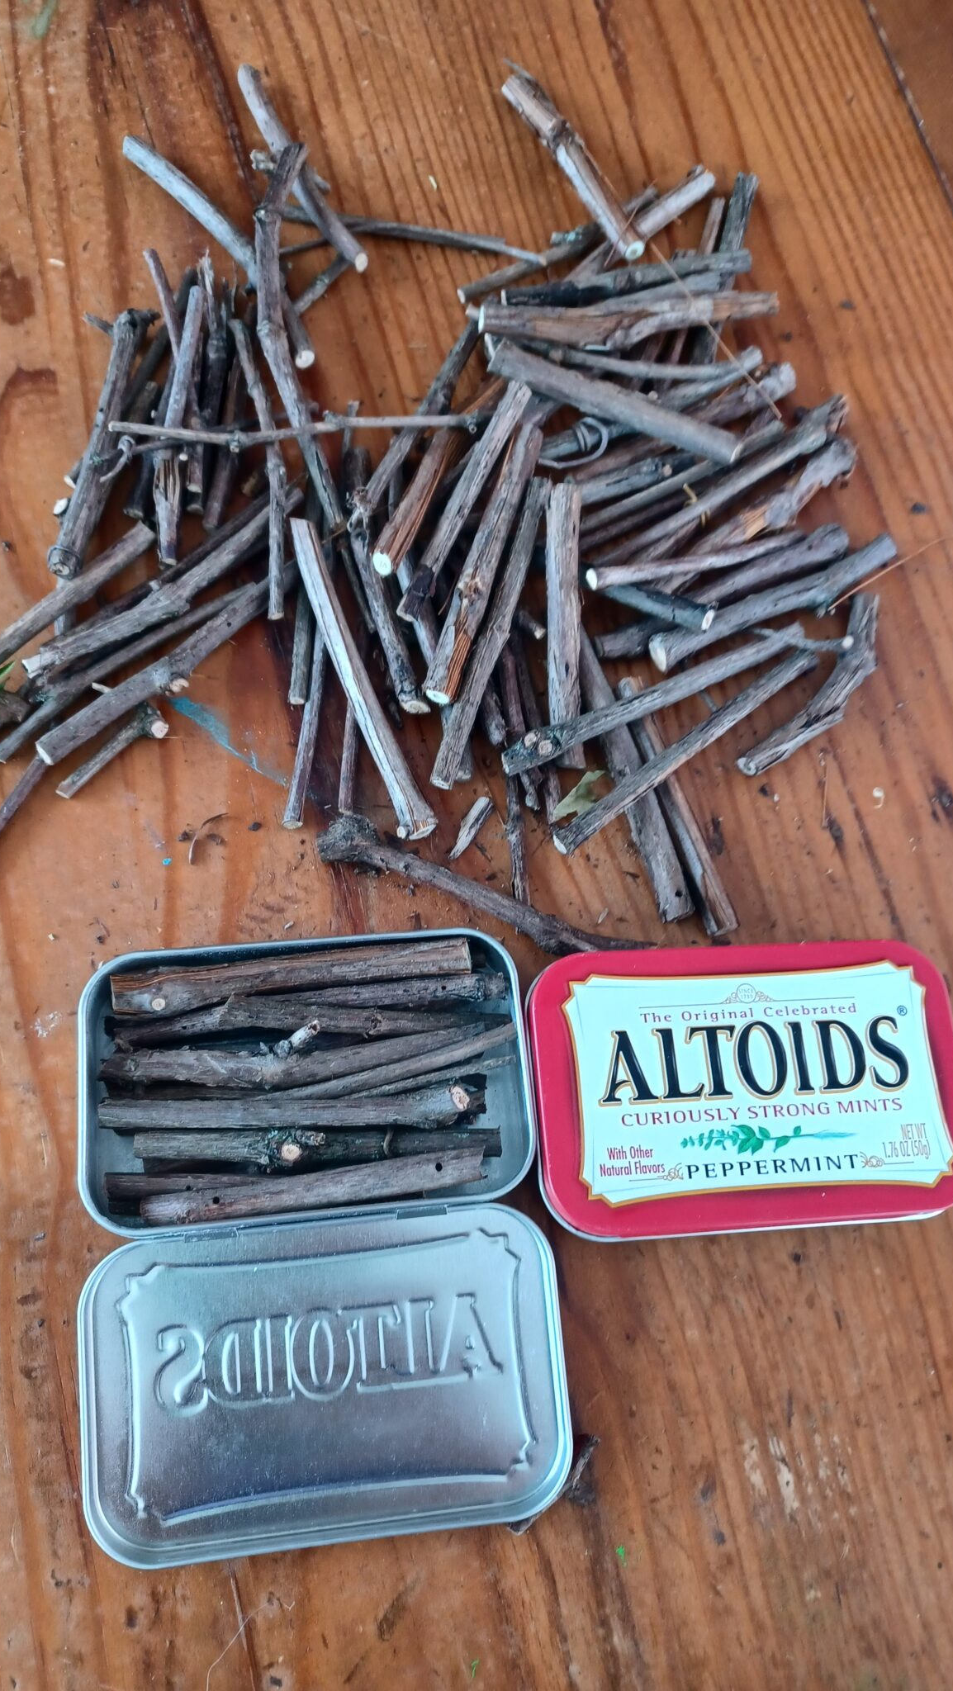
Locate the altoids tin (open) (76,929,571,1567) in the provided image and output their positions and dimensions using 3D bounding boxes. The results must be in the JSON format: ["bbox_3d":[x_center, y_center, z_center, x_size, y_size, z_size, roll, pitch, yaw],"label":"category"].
[{"bbox_3d":[-0.033,0.079,0.255,0.095,0.021,0.120,-4,67,-7],"label":"altoids tin (open)"}]

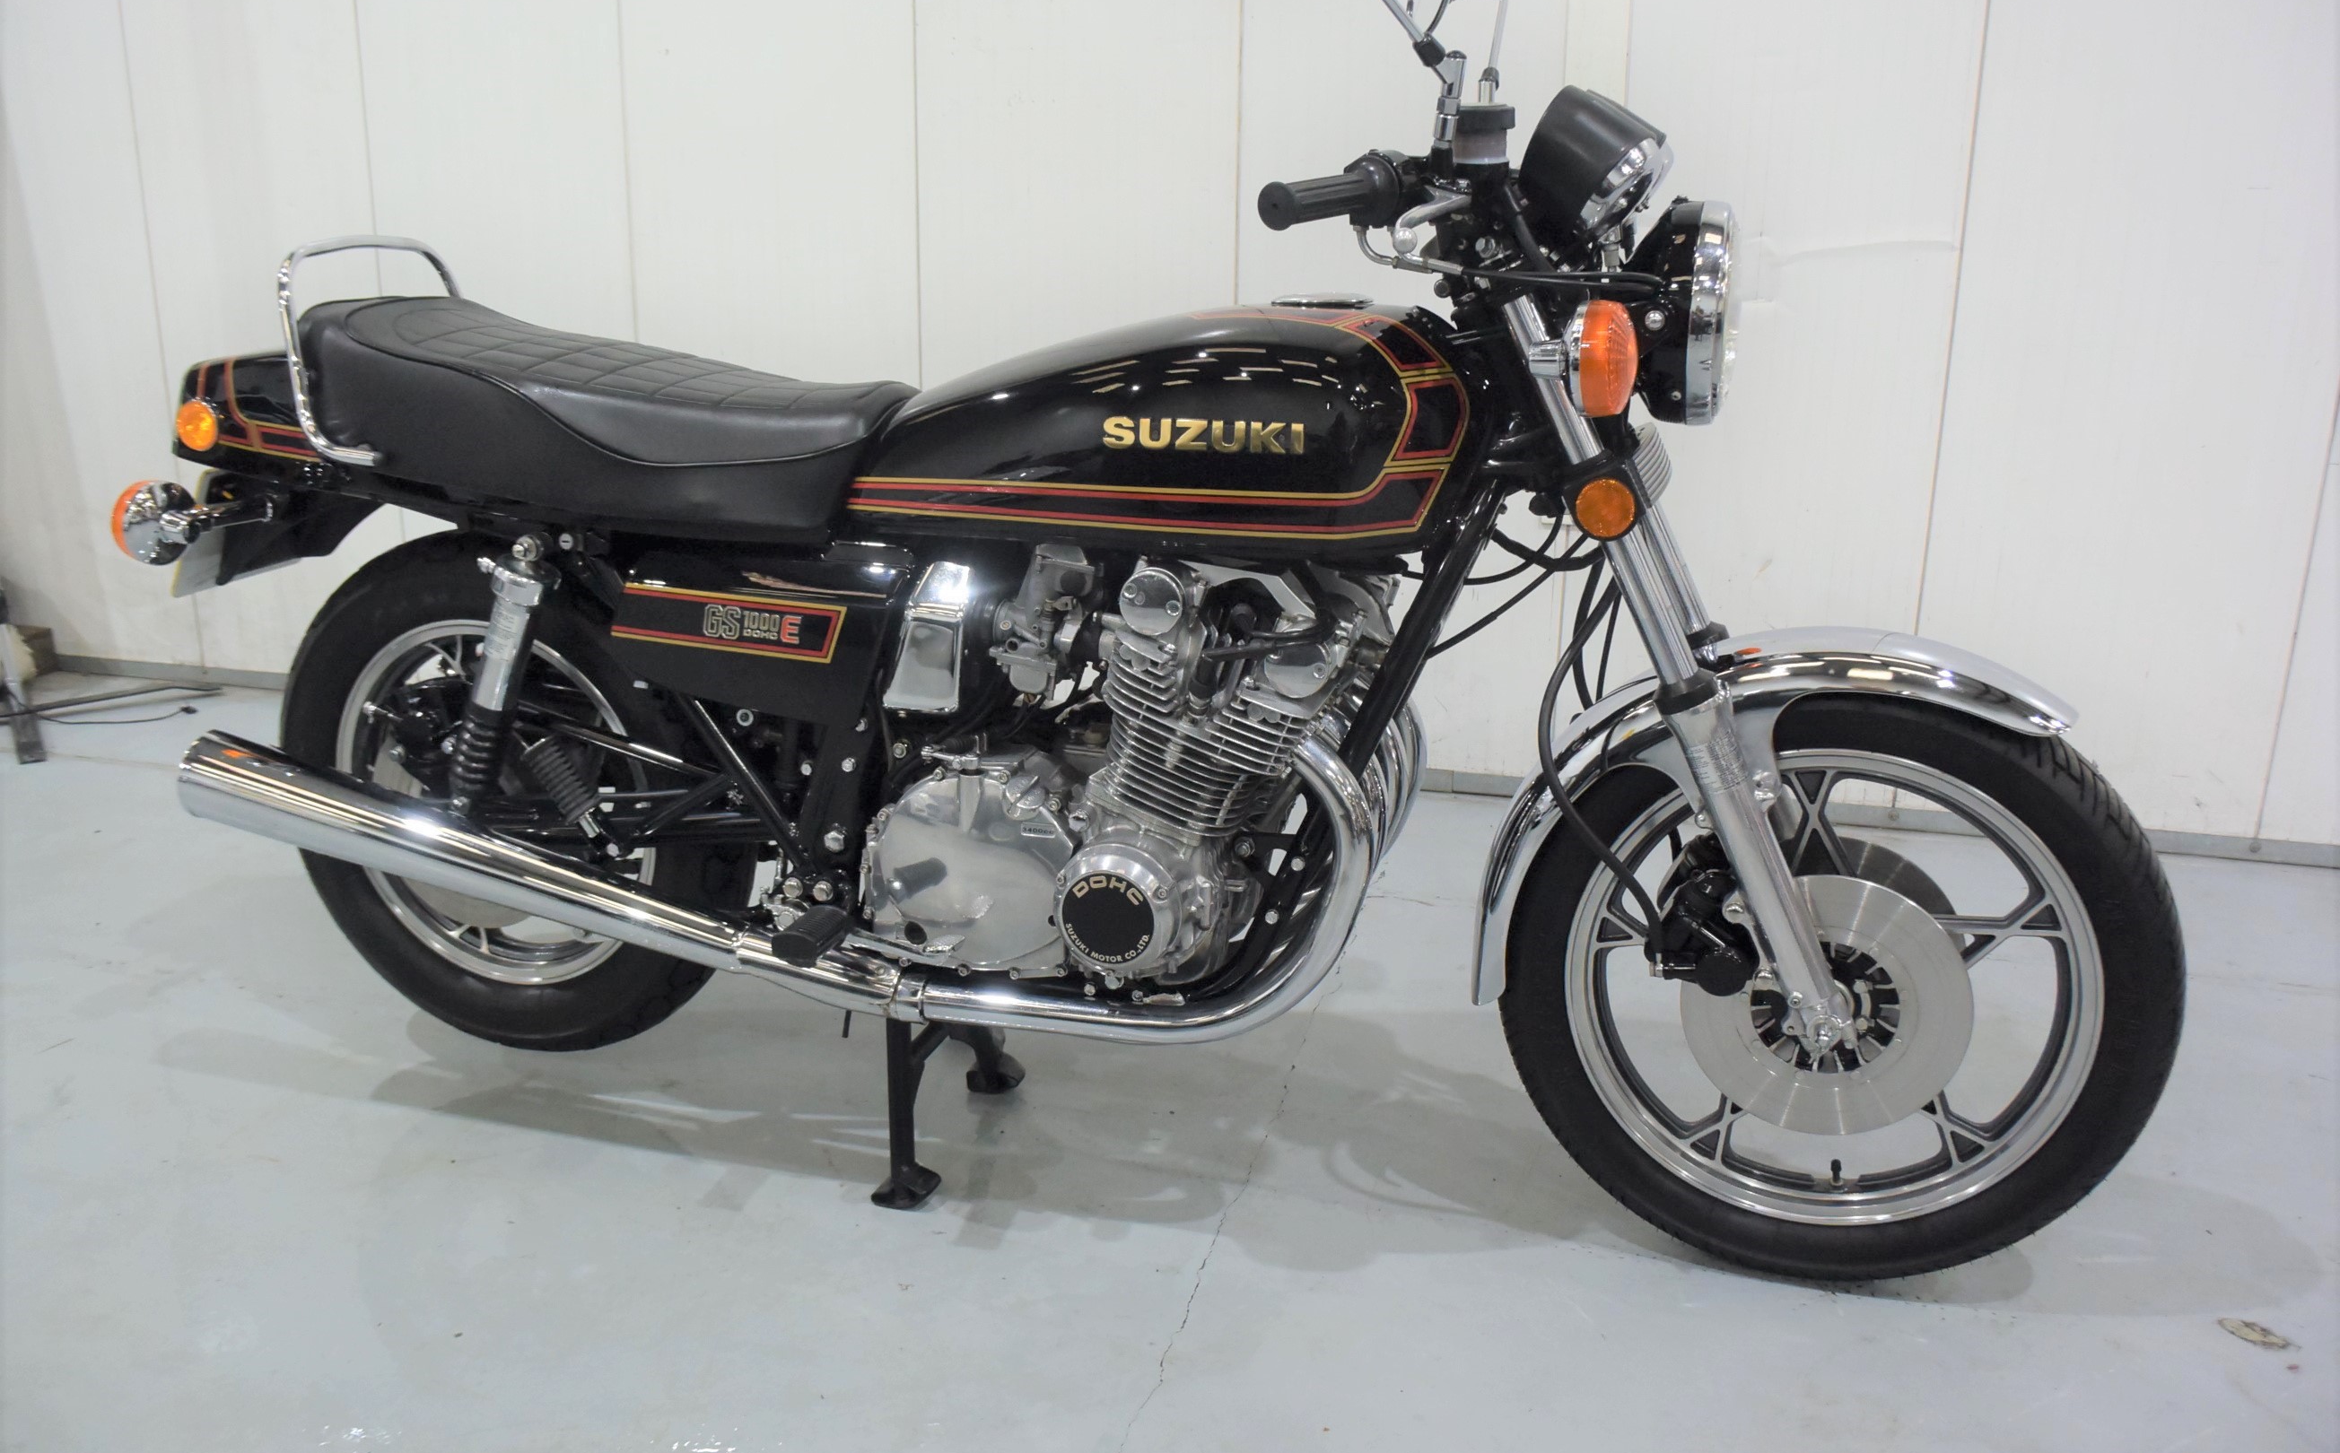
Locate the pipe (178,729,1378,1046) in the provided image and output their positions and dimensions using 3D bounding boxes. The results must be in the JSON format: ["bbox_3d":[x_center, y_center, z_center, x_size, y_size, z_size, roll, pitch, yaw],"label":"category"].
[{"bbox_3d":[-0.461,0.129,1.861,1.370,0.335,0.190,5,15,16],"label":"pipe"}]

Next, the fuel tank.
[{"bbox_3d":[0.007,-0.318,1.805,0.650,0.235,0.300,5,15,16],"label":"fuel tank"}]

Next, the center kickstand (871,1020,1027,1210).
[{"bbox_3d":[-0.256,0.384,2.075,0.110,0.250,0.340,5,15,16],"label":"center kickstand"}]

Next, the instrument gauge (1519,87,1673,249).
[{"bbox_3d":[0.378,-0.502,1.569,0.112,0.102,0.102,38,21,5],"label":"instrument gauge"}]

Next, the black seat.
[{"bbox_3d":[-0.601,-0.359,1.978,0.710,0.245,0.280,5,15,16],"label":"black seat"}]

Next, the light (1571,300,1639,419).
[{"bbox_3d":[0.352,-0.298,1.426,0.060,0.094,0.094,5,15,16],"label":"light"}]

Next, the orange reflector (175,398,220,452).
[{"bbox_3d":[-1.126,-0.348,2.035,0.058,0.058,0.016,7,16,21],"label":"orange reflector"}]

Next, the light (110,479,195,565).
[{"bbox_3d":[-1.120,-0.224,1.933,0.065,0.094,0.094,5,15,16],"label":"light"}]

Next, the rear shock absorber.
[{"bbox_3d":[-0.742,-0.052,1.934,0.070,0.350,0.070,25,20,9],"label":"rear shock absorber"}]

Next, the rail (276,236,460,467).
[{"bbox_3d":[-0.887,-0.441,2.043,0.140,0.250,0.275,5,15,16],"label":"rail"}]

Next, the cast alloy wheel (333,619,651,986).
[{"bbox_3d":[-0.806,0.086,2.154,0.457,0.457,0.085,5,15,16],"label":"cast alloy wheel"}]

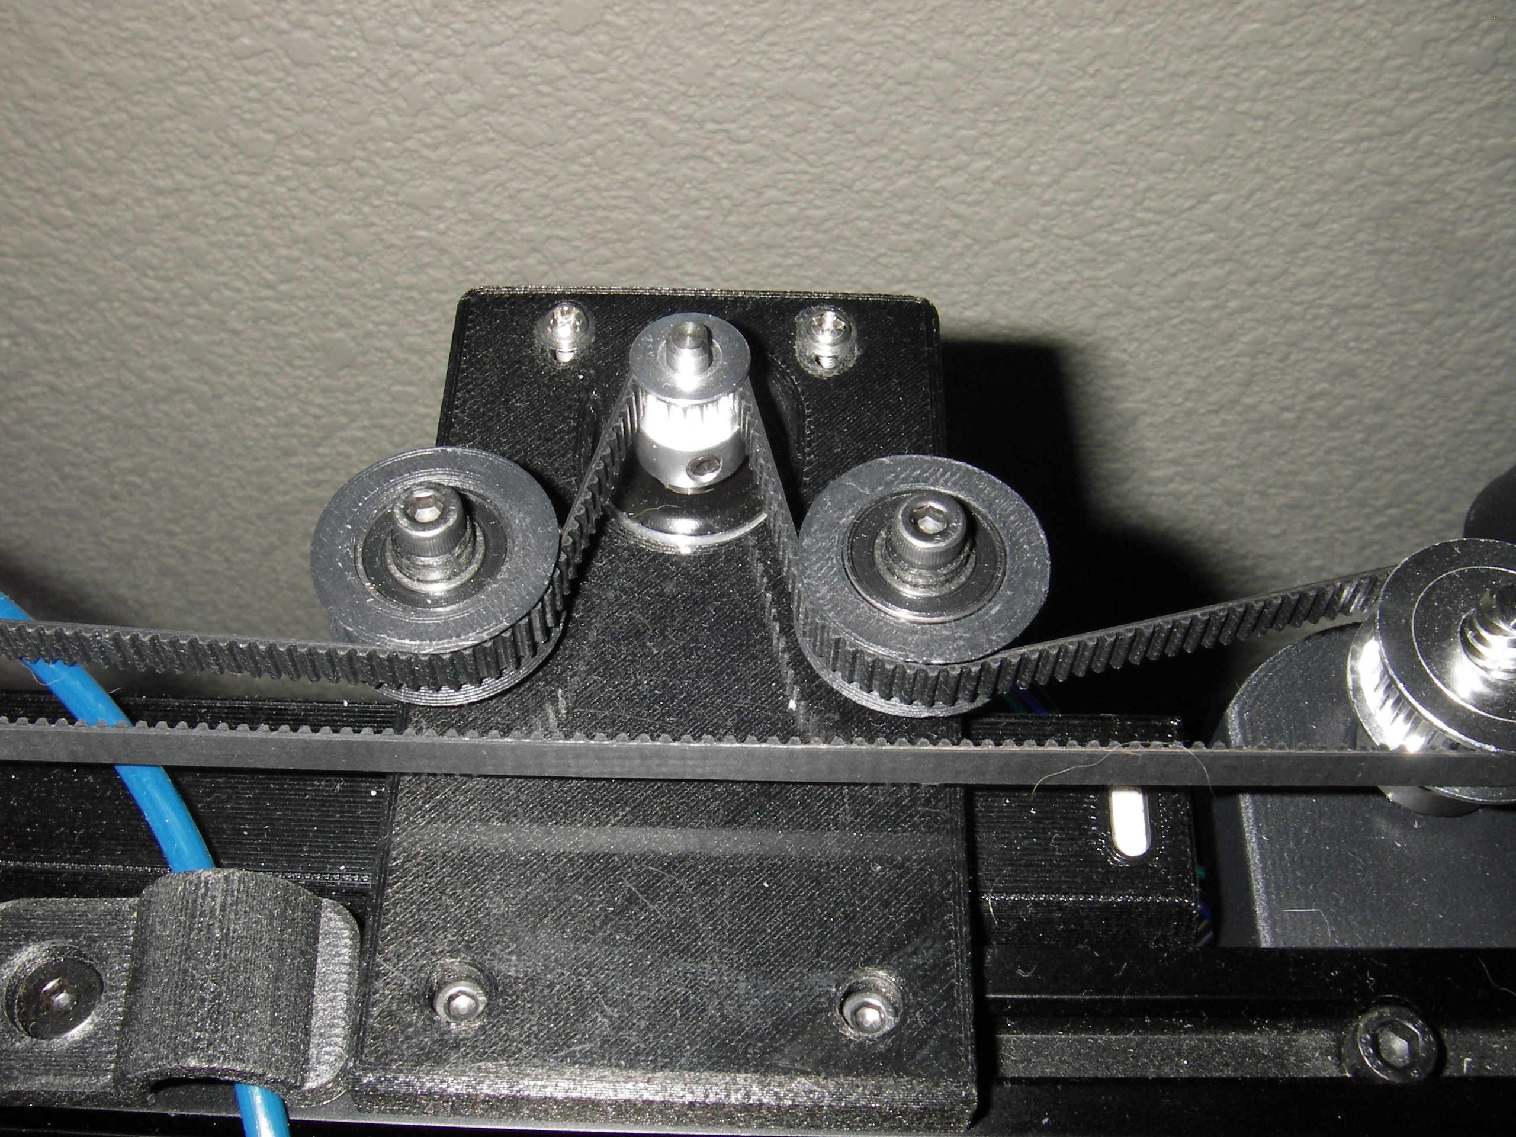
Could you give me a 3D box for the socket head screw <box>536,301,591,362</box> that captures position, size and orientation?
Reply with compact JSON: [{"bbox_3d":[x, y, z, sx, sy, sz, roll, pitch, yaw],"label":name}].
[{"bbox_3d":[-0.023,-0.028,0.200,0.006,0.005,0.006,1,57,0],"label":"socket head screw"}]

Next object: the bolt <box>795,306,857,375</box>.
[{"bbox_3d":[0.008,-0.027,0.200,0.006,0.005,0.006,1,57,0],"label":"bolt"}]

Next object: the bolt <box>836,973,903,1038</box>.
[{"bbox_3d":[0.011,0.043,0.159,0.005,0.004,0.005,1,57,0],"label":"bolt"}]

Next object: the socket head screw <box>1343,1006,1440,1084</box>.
[{"bbox_3d":[0.064,0.049,0.169,0.009,0.005,0.009,1,57,0],"label":"socket head screw"}]

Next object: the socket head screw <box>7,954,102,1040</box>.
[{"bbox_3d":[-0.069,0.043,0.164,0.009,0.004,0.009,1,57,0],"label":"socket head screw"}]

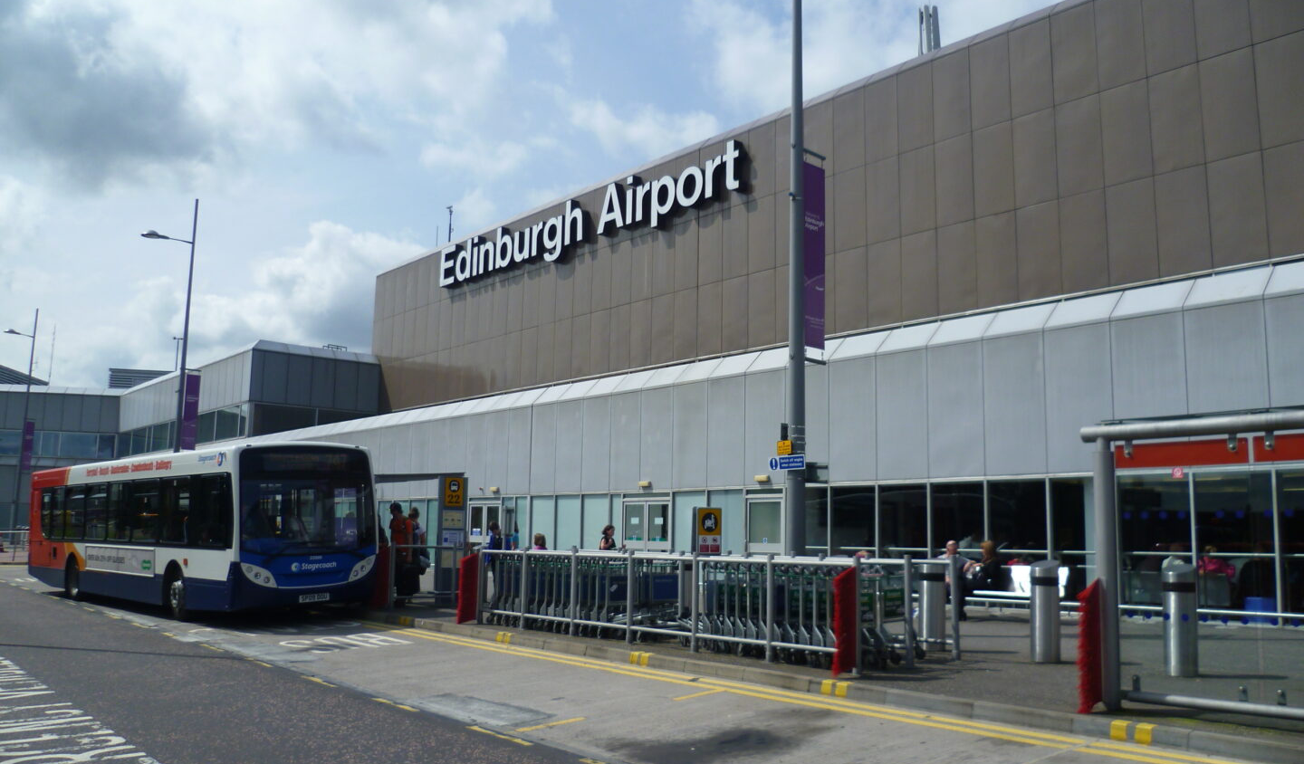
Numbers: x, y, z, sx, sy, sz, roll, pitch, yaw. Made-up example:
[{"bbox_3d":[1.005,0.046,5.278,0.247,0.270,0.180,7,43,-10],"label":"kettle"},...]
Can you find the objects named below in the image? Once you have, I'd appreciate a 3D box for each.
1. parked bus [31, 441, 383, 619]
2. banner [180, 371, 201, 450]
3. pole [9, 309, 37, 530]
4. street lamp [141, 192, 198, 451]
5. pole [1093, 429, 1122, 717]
[{"bbox_3d":[-9.596,3.030,21.407,2.500,2.900,12.100,9,-12,-42],"label":"parked bus"},{"bbox_3d":[-16.554,1.076,37.840,0.520,2.720,0.040,9,-11,-40],"label":"banner"},{"bbox_3d":[-34.657,2.640,58.245,0.240,13.400,0.240,9,-11,-40],"label":"pole"},{"bbox_3d":[-17.470,-0.177,37.209,1.950,13.400,0.400,9,-11,-40],"label":"street lamp"},{"bbox_3d":[3.916,1.653,9.080,0.165,2.310,0.165,9,-11,-40],"label":"pole"}]

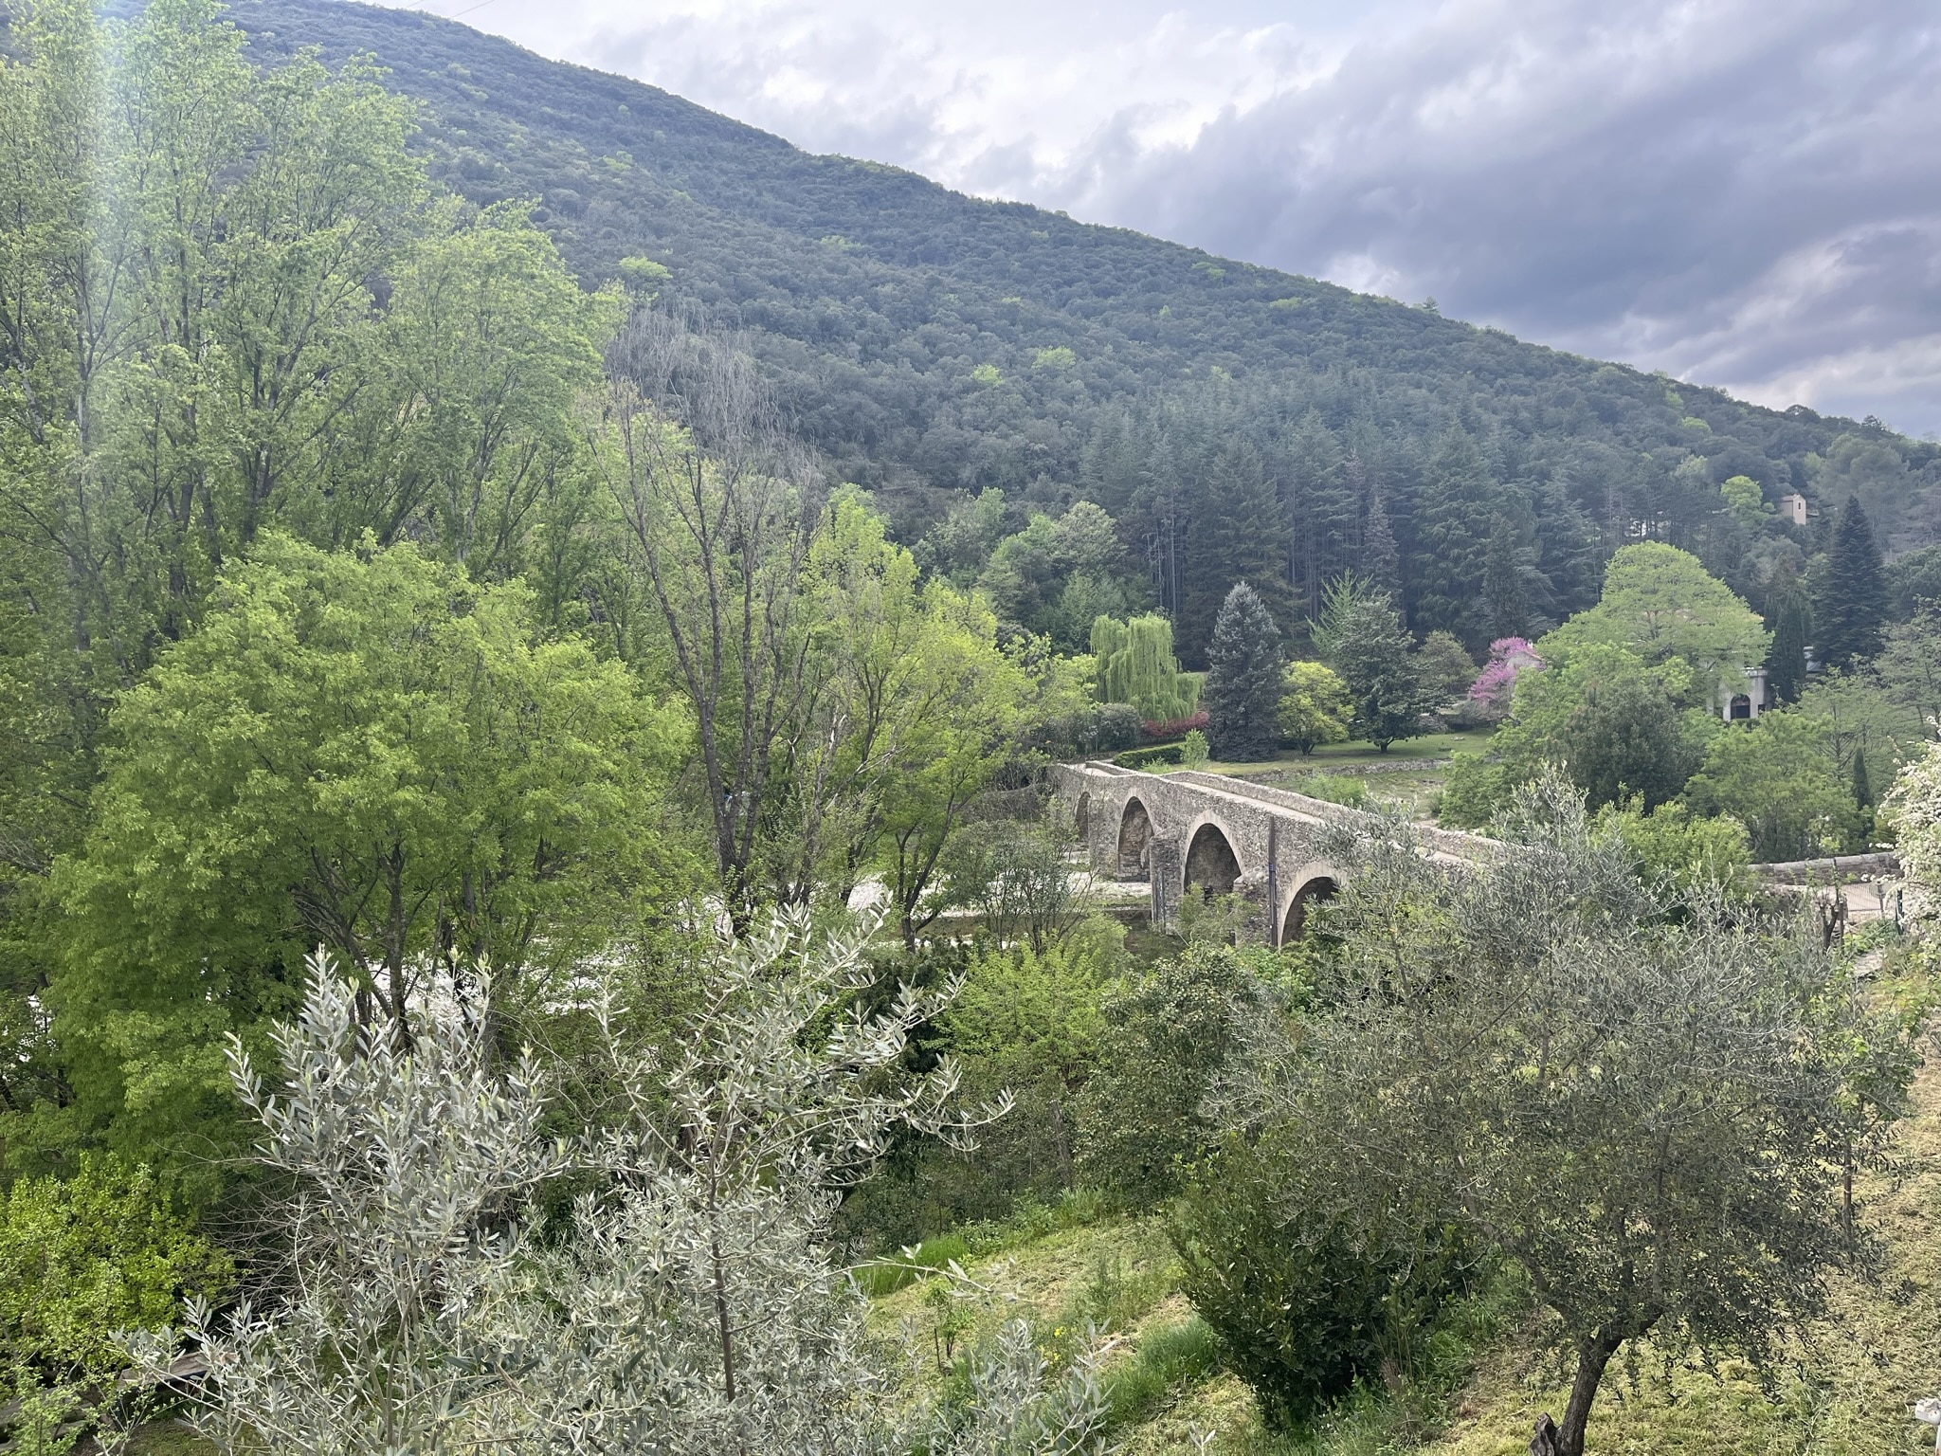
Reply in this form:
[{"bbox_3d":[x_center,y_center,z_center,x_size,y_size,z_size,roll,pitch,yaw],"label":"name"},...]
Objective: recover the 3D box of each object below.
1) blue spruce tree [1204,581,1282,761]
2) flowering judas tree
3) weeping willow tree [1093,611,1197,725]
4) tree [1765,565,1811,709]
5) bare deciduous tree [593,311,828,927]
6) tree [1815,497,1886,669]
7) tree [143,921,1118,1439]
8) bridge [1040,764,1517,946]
[{"bbox_3d":[23.778,-4.954,127.000,7.001,15.588,7.001,0,1,11],"label":"blue spruce tree"},{"bbox_3d":[52.506,-4.462,143.000,8.478,8.776,8.478,0,1,20],"label":"flowering judas tree"},{"bbox_3d":[16.530,-5.201,137.000,10.118,11.115,10.118,0,1,7],"label":"weeping willow tree"},{"bbox_3d":[84.018,-9.205,150.000,4.681,14.822,4.681,0,1,29],"label":"tree"},{"bbox_3d":[-11.739,-4.840,66.000,10.641,28.146,10.641,0,1,-10],"label":"bare deciduous tree"},{"bbox_3d":[99.886,-15.961,165.000,8.066,20.767,8.066,0,1,31],"label":"tree"},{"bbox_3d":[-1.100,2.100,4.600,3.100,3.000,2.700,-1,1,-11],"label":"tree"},{"bbox_3d":[13.300,6.800,85.000,5.200,8.200,75.000,0,1,-7],"label":"bridge"}]

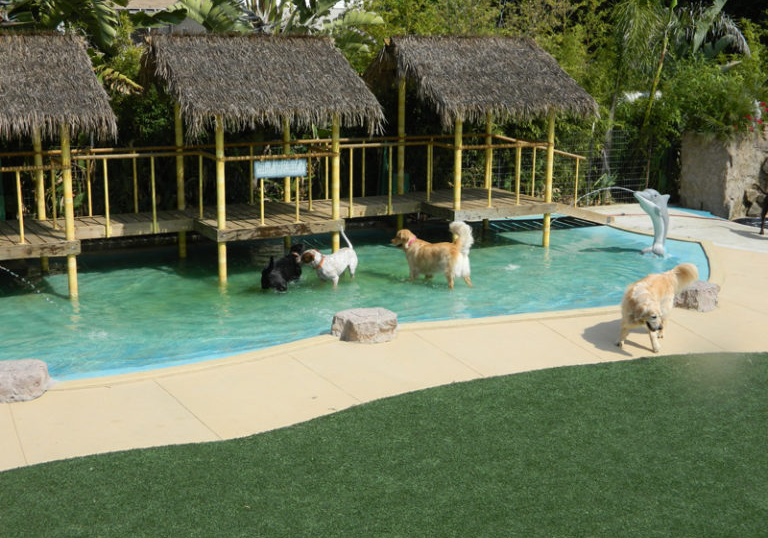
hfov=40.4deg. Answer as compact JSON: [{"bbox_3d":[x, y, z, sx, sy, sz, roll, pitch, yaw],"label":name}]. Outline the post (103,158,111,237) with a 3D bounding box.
[{"bbox_3d":[-3.118,-0.794,11.717,0.038,0.895,0.038,-6,14,-28],"label":"post"}]

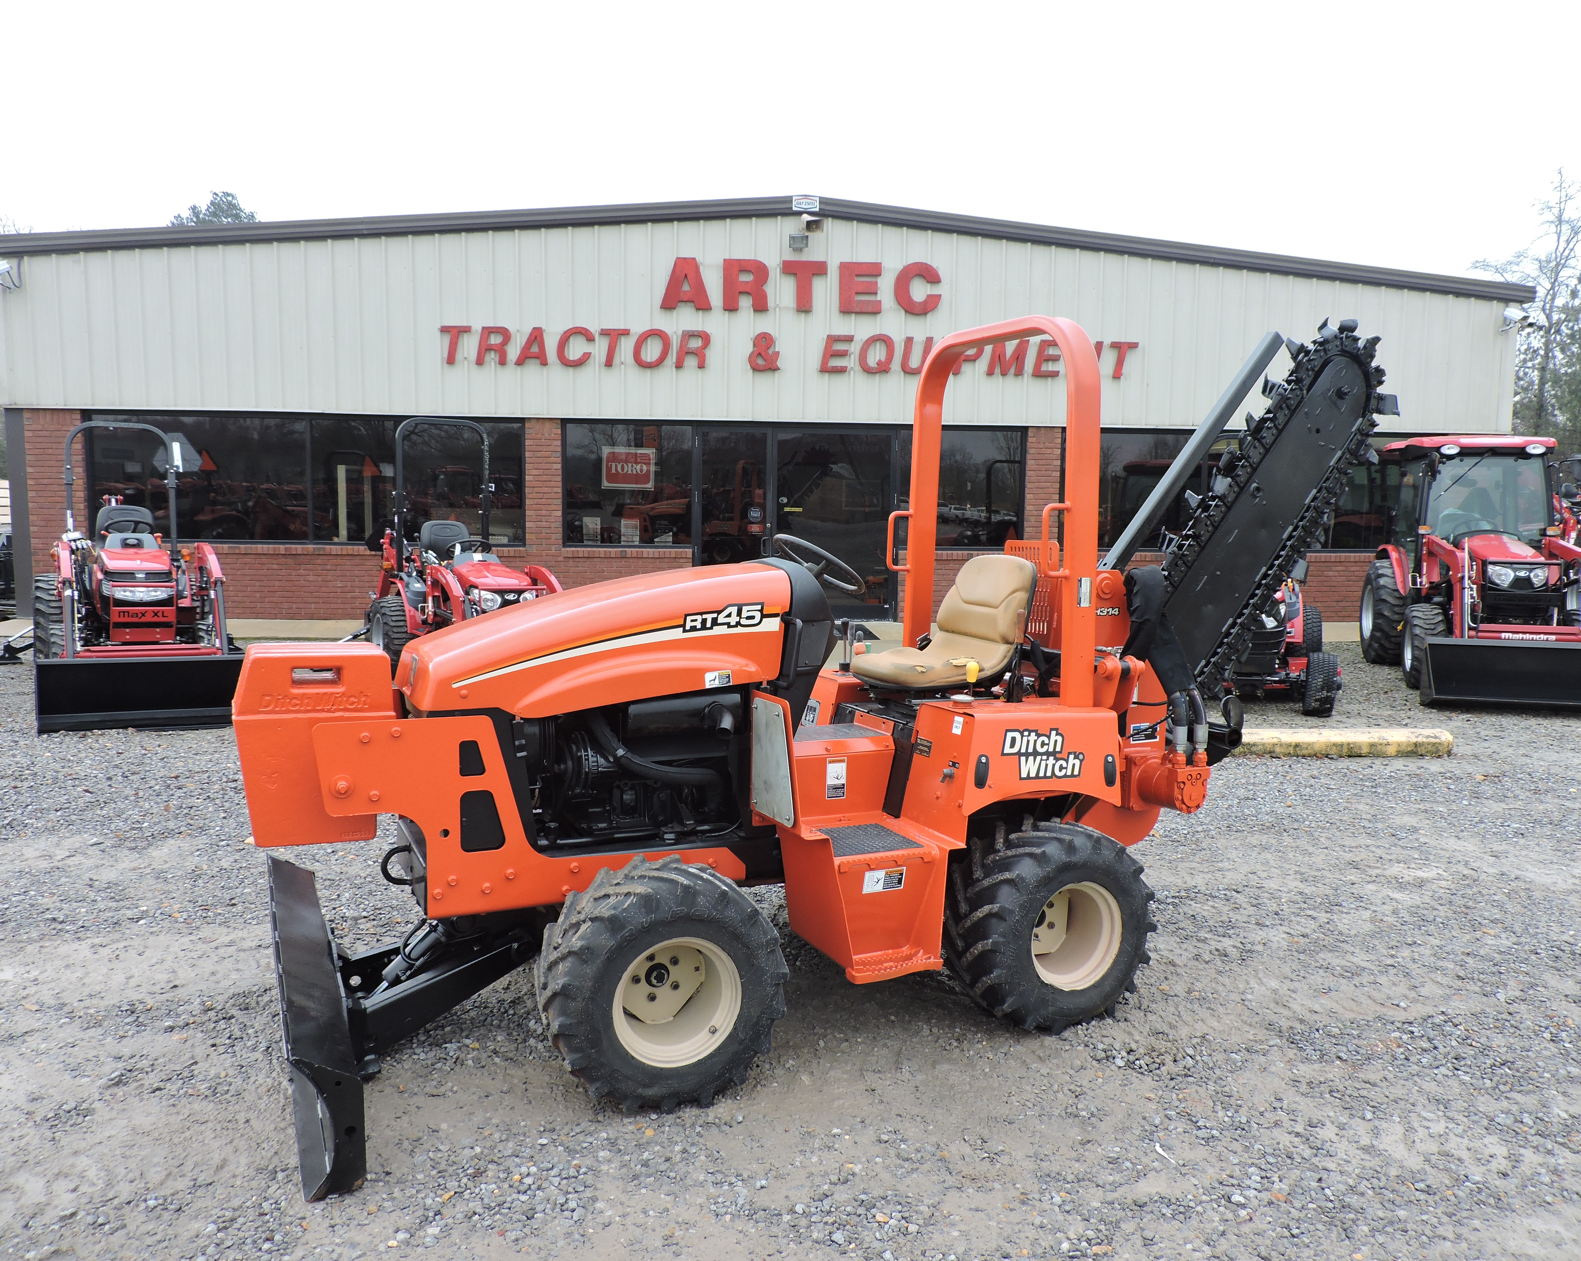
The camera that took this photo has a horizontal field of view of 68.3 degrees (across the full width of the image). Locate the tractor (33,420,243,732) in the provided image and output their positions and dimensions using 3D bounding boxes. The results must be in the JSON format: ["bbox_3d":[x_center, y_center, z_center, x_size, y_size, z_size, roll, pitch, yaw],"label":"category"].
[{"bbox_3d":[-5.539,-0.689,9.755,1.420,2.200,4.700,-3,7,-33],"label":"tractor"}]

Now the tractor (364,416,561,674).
[{"bbox_3d":[-2.836,-0.740,10.159,1.350,2.240,4.300,-4,7,-35],"label":"tractor"}]

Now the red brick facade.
[{"bbox_3d":[-0.103,-1.338,14.466,17.826,2.440,0.450,0,6,-5],"label":"red brick facade"}]

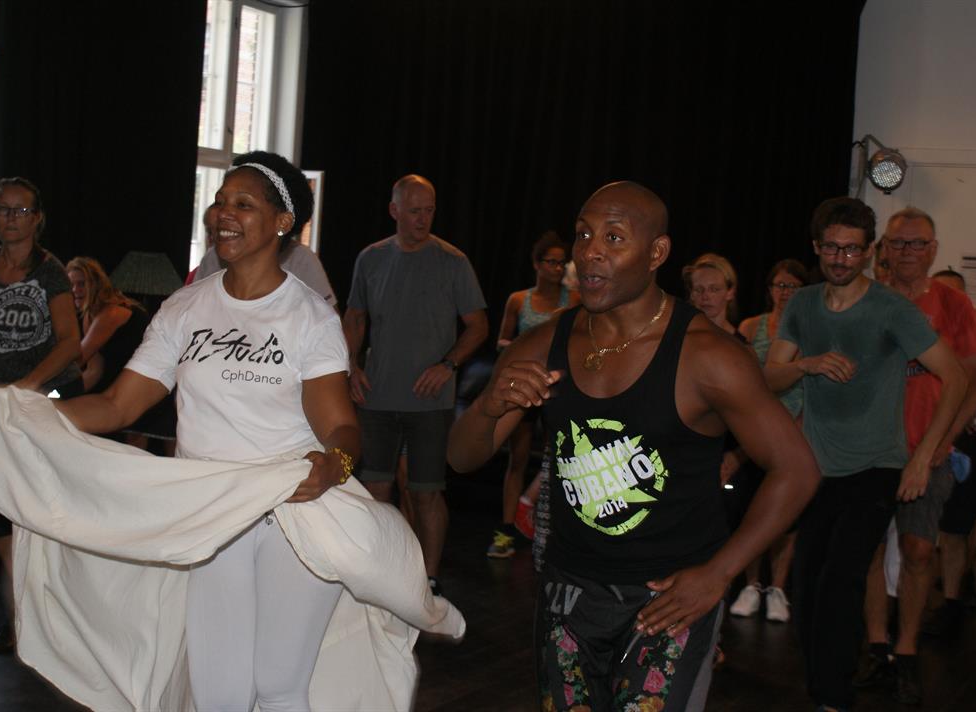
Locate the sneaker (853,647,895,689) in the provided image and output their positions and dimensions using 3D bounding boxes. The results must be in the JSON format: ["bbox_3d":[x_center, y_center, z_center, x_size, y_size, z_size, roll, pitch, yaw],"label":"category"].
[{"bbox_3d":[1.402,1.132,4.530,0.110,0.115,0.290,5,3,35],"label":"sneaker"}]

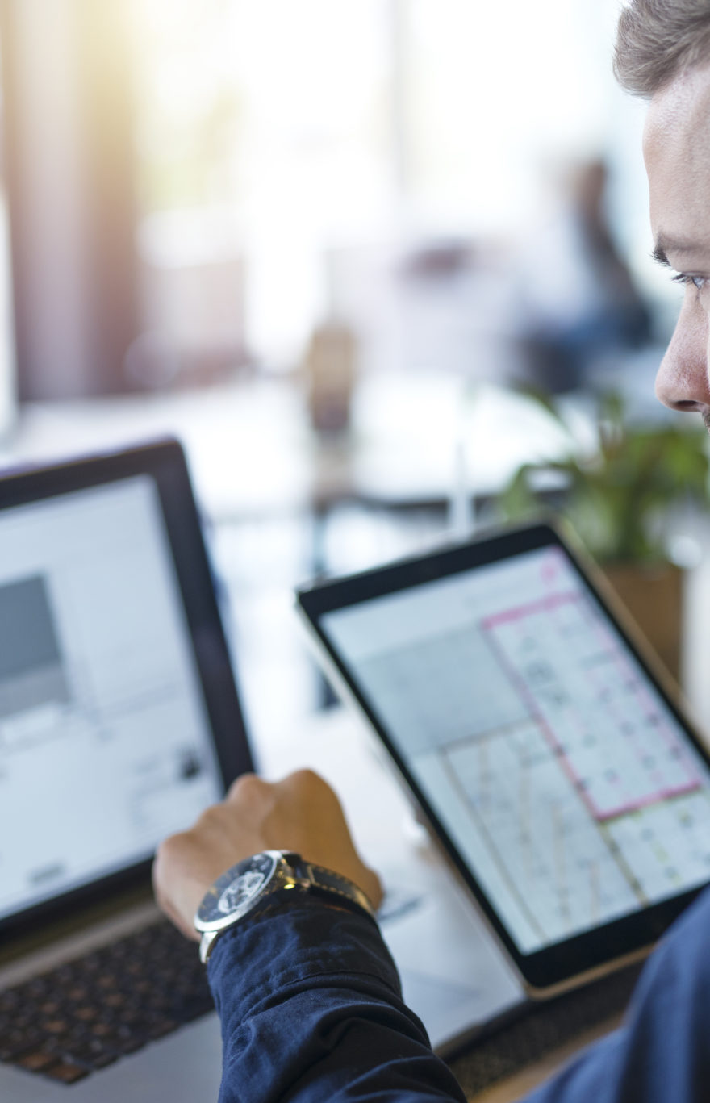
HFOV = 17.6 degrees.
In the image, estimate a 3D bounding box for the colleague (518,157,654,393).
[{"bbox_3d":[0.947,-1.034,9.600,0.720,1.260,0.500,-4,11,-11],"label":"colleague"}]

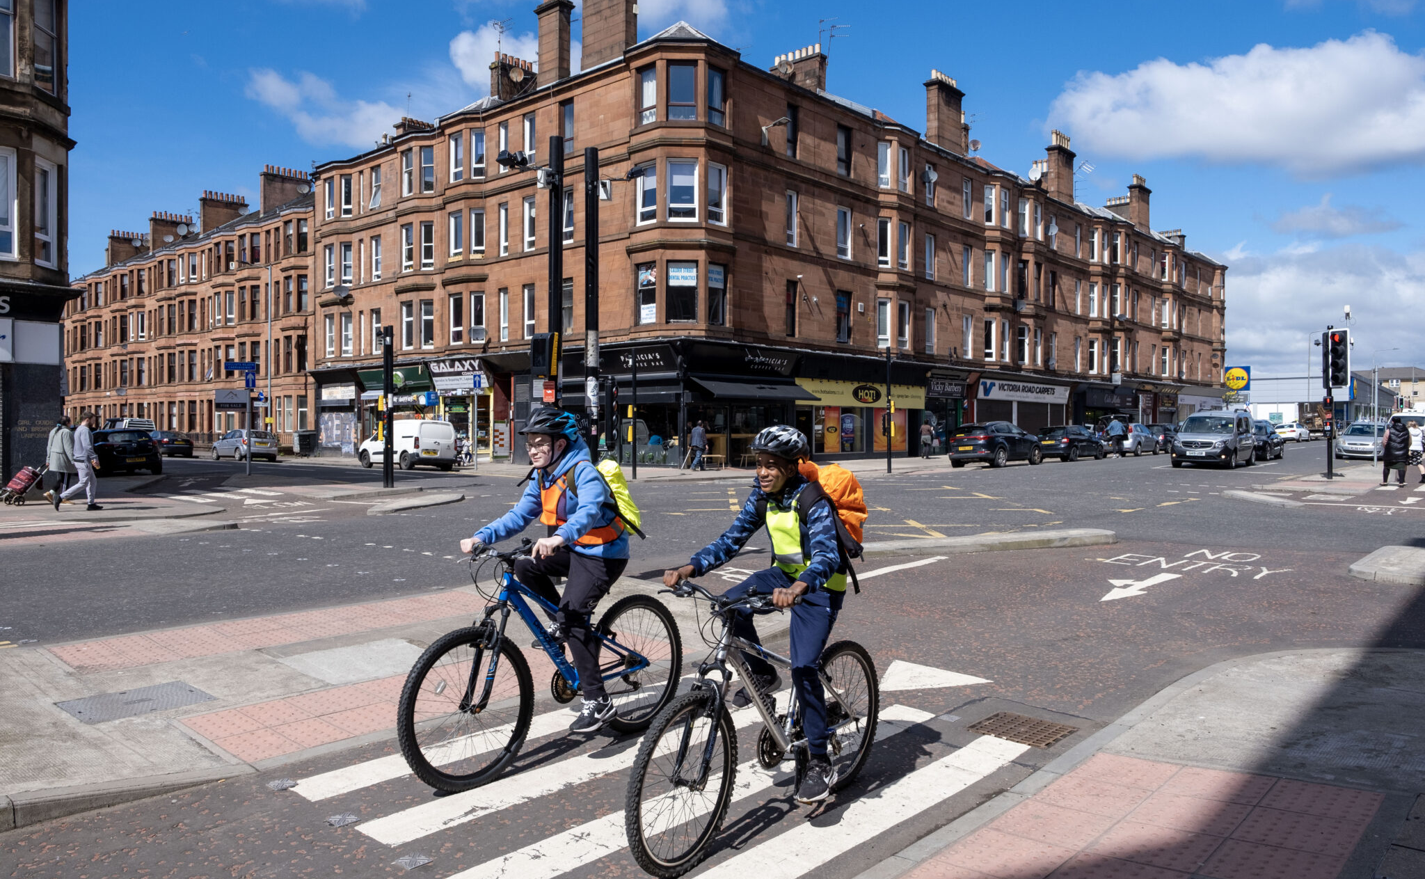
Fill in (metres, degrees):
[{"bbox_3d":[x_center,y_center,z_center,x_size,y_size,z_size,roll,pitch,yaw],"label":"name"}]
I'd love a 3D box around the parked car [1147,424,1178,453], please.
[{"bbox_3d":[23.000,-0.050,52.800,1.760,1.480,4.000,1,1,42],"label":"parked car"}]

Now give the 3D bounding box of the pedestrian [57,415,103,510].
[{"bbox_3d":[-11.193,0.384,18.200,0.700,1.740,0.480,0,1,-44],"label":"pedestrian"}]

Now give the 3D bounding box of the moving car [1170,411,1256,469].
[{"bbox_3d":[16.550,-0.030,33.950,1.850,1.830,4.320,1,1,40],"label":"moving car"}]

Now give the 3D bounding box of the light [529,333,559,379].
[{"bbox_3d":[-1.611,-0.801,9.800,0.210,0.420,0.210,0,1,15],"label":"light"}]

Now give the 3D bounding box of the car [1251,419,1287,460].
[{"bbox_3d":[22.450,0.040,42.600,1.800,1.550,4.200,1,1,41],"label":"car"}]

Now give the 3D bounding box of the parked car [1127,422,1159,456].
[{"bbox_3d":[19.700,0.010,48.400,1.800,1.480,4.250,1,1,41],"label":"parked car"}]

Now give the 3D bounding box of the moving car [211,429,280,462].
[{"bbox_3d":[-22.250,0.285,49.100,4.020,1.470,1.700,1,1,43],"label":"moving car"}]

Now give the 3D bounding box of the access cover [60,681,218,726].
[{"bbox_3d":[-3.150,1.440,5.650,0.600,0.030,0.645,1,1,43],"label":"access cover"}]

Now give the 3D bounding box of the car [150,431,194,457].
[{"bbox_3d":[-29.900,0.240,56.300,4.550,1.430,1.790,0,0,44],"label":"car"}]

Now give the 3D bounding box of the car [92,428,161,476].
[{"bbox_3d":[-19.600,0.420,34.100,1.780,1.460,4.150,0,0,-45],"label":"car"}]

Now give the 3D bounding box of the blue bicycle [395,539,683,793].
[{"bbox_3d":[-0.685,0.937,4.675,0.620,1.030,1.730,0,0,37],"label":"blue bicycle"}]

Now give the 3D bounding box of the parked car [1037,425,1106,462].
[{"bbox_3d":[14.420,0.125,41.700,1.740,1.460,4.050,1,1,41],"label":"parked car"}]

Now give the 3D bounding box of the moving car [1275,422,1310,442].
[{"bbox_3d":[44.200,-0.500,78.300,1.820,1.420,4.500,1,1,42],"label":"moving car"}]

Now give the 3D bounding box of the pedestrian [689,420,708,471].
[{"bbox_3d":[-0.485,0.195,34.500,0.520,1.680,0.480,0,0,42],"label":"pedestrian"}]

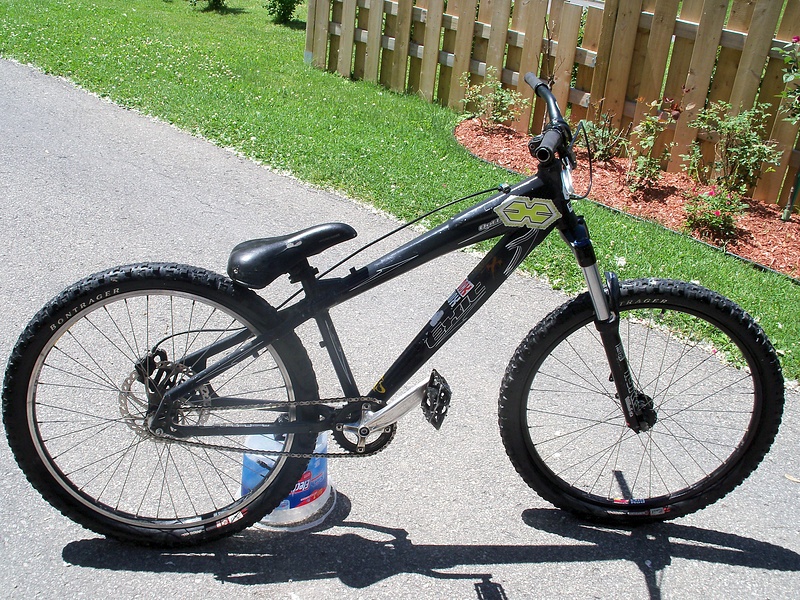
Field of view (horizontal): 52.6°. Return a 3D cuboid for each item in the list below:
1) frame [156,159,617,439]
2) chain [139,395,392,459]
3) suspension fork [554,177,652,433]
[{"bbox_3d":[-0.057,-0.005,1.710,0.905,0.605,0.160,1,19,-8],"label":"frame"},{"bbox_3d":[-0.276,0.276,1.725,0.545,0.150,0.014,1,19,-8],"label":"chain"},{"bbox_3d":[0.452,0.018,1.795,0.110,0.575,0.175,-16,20,7],"label":"suspension fork"}]

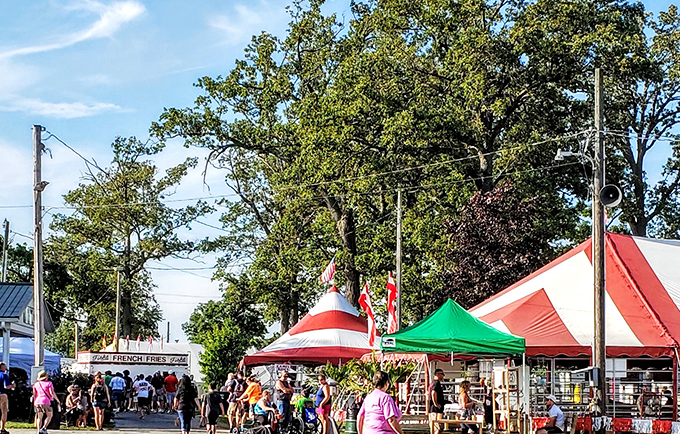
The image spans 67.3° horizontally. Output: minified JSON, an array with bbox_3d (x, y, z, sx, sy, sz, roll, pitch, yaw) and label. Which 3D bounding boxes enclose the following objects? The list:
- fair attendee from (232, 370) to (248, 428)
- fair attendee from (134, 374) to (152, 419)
[{"bbox_3d":[-2.918,5.383,14.900,0.550,1.740,0.500,3,-10,-20],"label":"fair attendee"},{"bbox_3d":[-7.541,6.889,19.600,0.600,1.730,0.500,2,-10,-14],"label":"fair attendee"}]

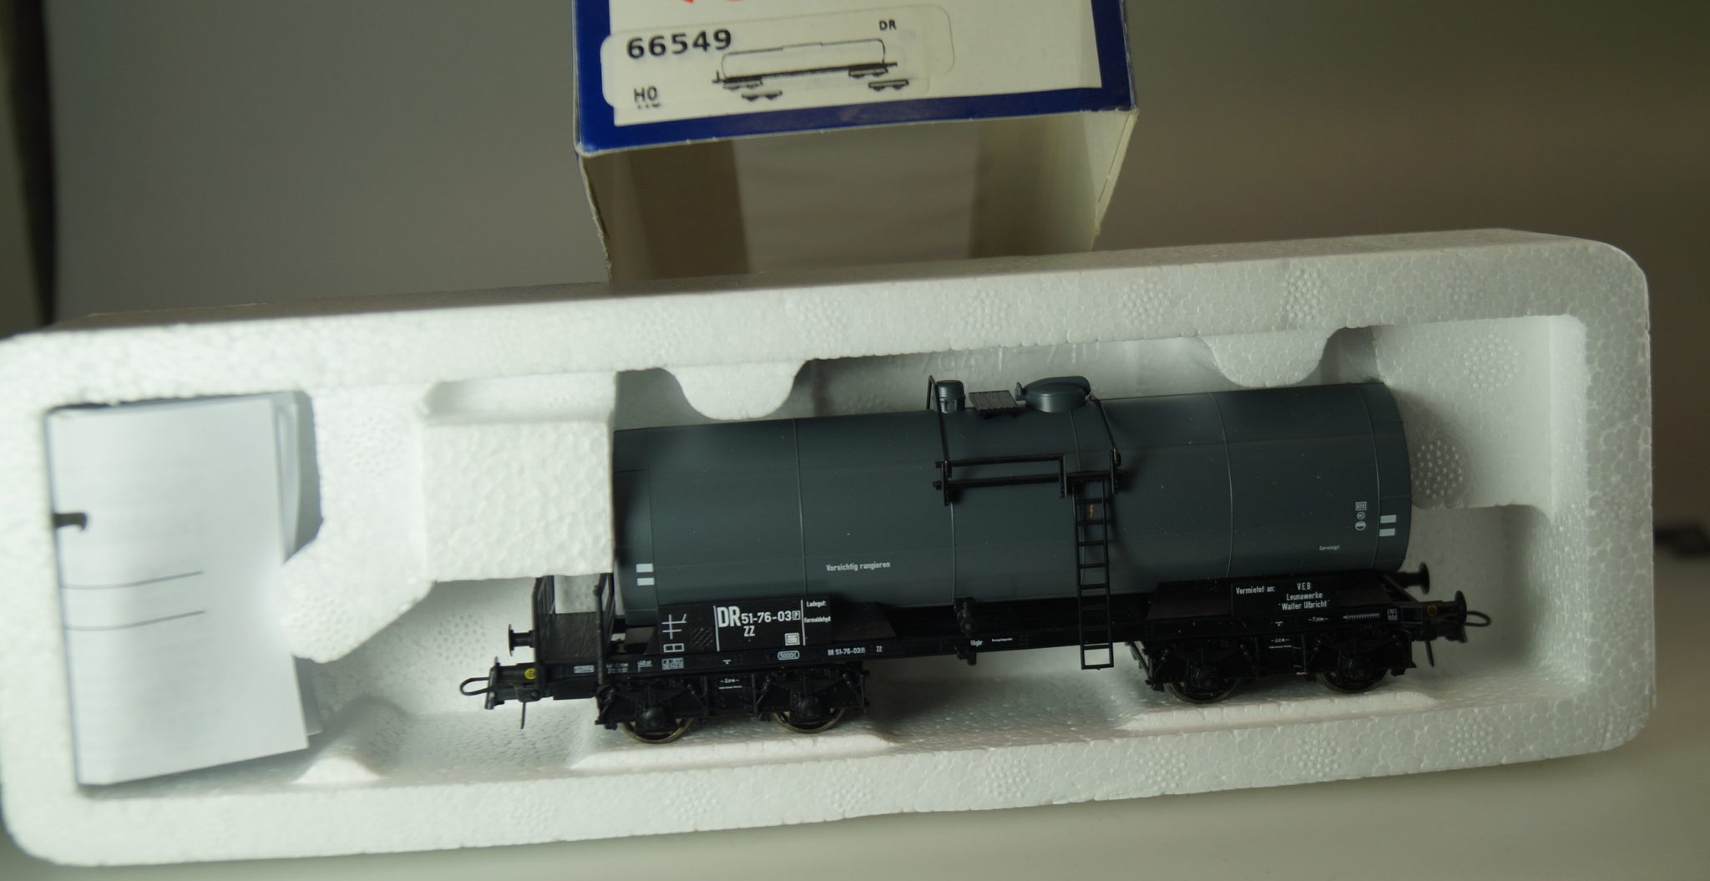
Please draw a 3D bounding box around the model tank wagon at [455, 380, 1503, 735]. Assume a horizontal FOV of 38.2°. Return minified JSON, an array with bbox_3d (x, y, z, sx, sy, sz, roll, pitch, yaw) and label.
[{"bbox_3d":[0.018,0.015,0.371,0.157,0.051,0.035,-4,9,-1],"label":"model tank wagon"}]

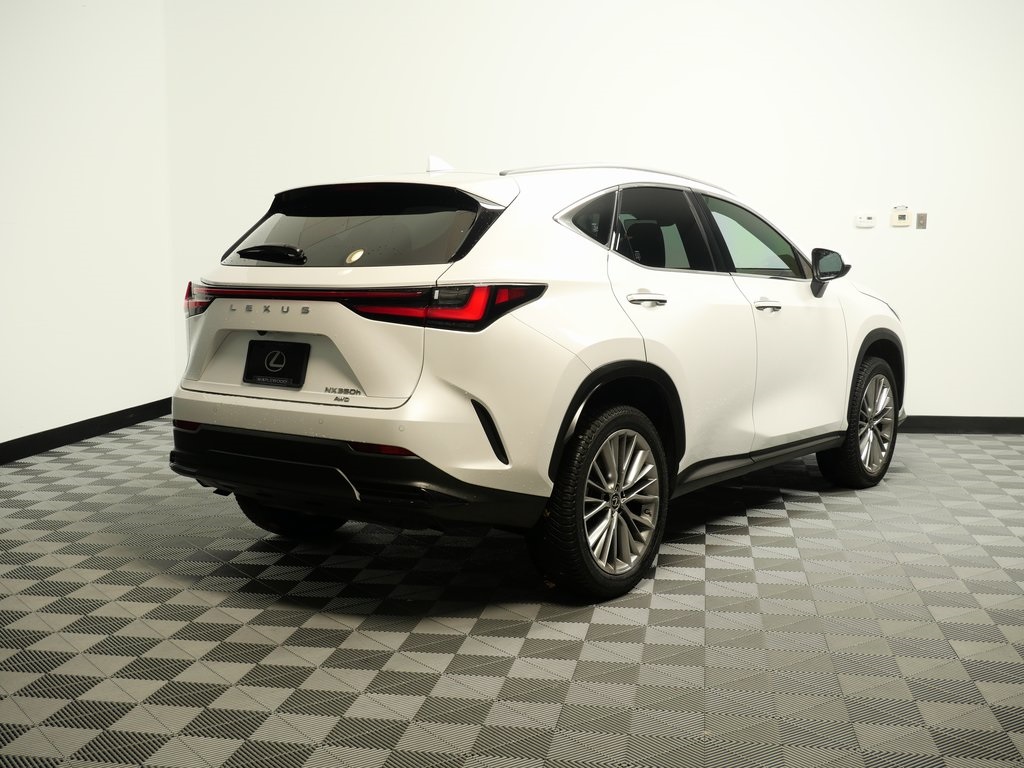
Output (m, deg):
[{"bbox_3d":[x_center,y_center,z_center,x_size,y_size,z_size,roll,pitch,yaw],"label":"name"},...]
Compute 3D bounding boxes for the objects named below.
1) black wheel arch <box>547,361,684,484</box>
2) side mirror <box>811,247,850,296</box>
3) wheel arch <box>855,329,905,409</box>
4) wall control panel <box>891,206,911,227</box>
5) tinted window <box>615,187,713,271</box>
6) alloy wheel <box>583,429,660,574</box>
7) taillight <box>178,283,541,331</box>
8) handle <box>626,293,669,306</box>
[{"bbox_3d":[0.385,0.160,4.007,0.130,0.500,0.920,5,8,39],"label":"black wheel arch"},{"bbox_3d":[1.641,-0.557,5.378,0.230,0.240,0.170,5,8,39],"label":"side mirror"},{"bbox_3d":[2.059,-0.066,6.049,0.130,0.500,0.880,5,8,39],"label":"wheel arch"},{"bbox_3d":[2.893,-1.247,7.930,0.145,0.145,0.035,0,6,3],"label":"wall control panel"},{"bbox_3d":[0.574,-0.644,4.375,0.130,0.360,0.800,5,8,39],"label":"tinted window"},{"bbox_3d":[0.347,0.446,4.134,0.190,0.555,0.555,5,8,39],"label":"alloy wheel"},{"bbox_3d":[-0.733,-0.307,4.044,1.720,0.170,0.420,5,8,39],"label":"taillight"},{"bbox_3d":[0.520,-0.324,4.097,0.055,0.050,0.260,5,8,39],"label":"handle"}]

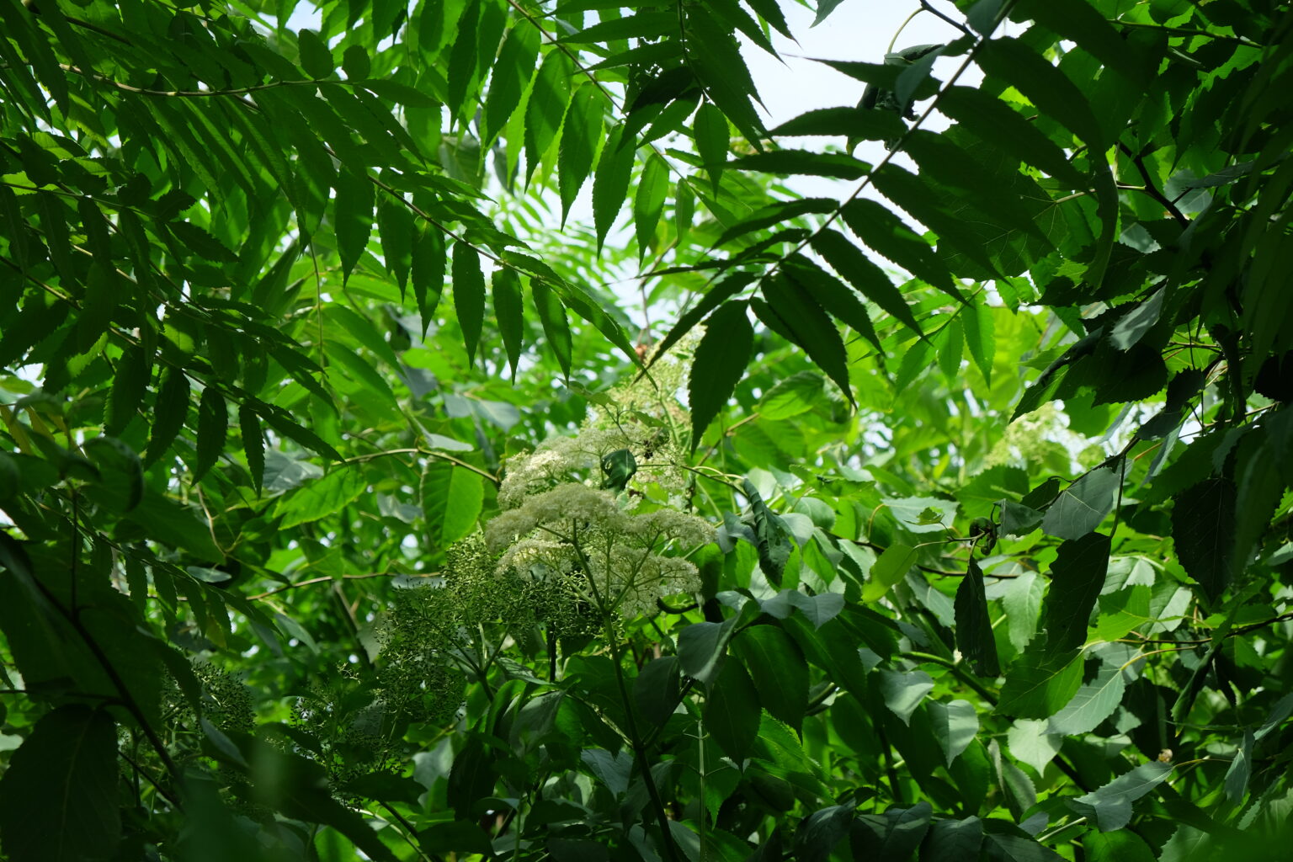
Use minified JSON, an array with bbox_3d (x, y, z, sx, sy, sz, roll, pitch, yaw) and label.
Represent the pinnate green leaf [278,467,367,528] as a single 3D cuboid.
[{"bbox_3d":[-0.272,0.056,2.500,0.092,0.045,0.018,-33,21,-6],"label":"pinnate green leaf"}]

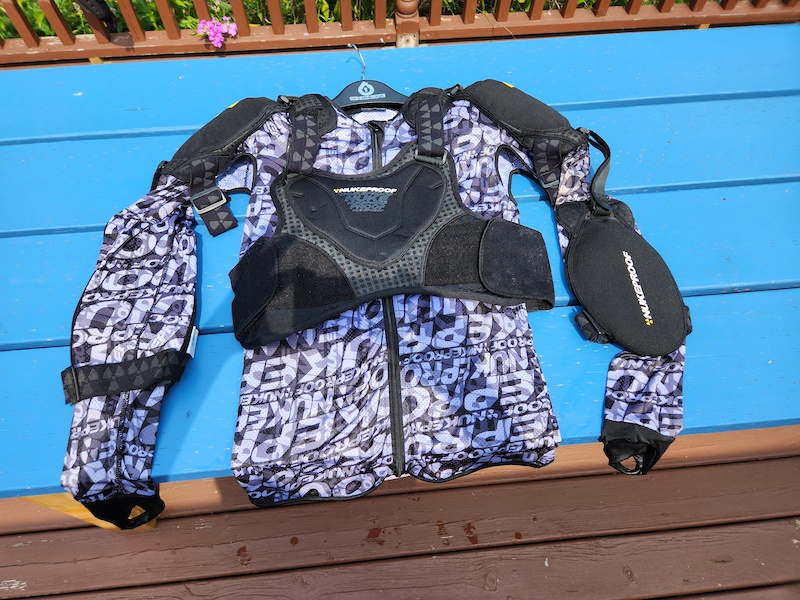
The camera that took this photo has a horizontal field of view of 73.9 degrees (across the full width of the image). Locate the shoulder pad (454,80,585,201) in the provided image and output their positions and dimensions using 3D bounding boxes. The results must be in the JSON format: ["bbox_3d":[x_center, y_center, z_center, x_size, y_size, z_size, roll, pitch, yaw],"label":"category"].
[{"bbox_3d":[0.236,-0.318,1.040,0.260,0.100,0.190,15,60,9],"label":"shoulder pad"}]

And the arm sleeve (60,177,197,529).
[{"bbox_3d":[-0.416,0.034,0.853,0.180,0.075,0.610,-5,59,-2],"label":"arm sleeve"}]

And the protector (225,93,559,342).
[{"bbox_3d":[-0.032,-0.169,0.936,0.510,0.125,0.490,-5,59,-2],"label":"protector"}]

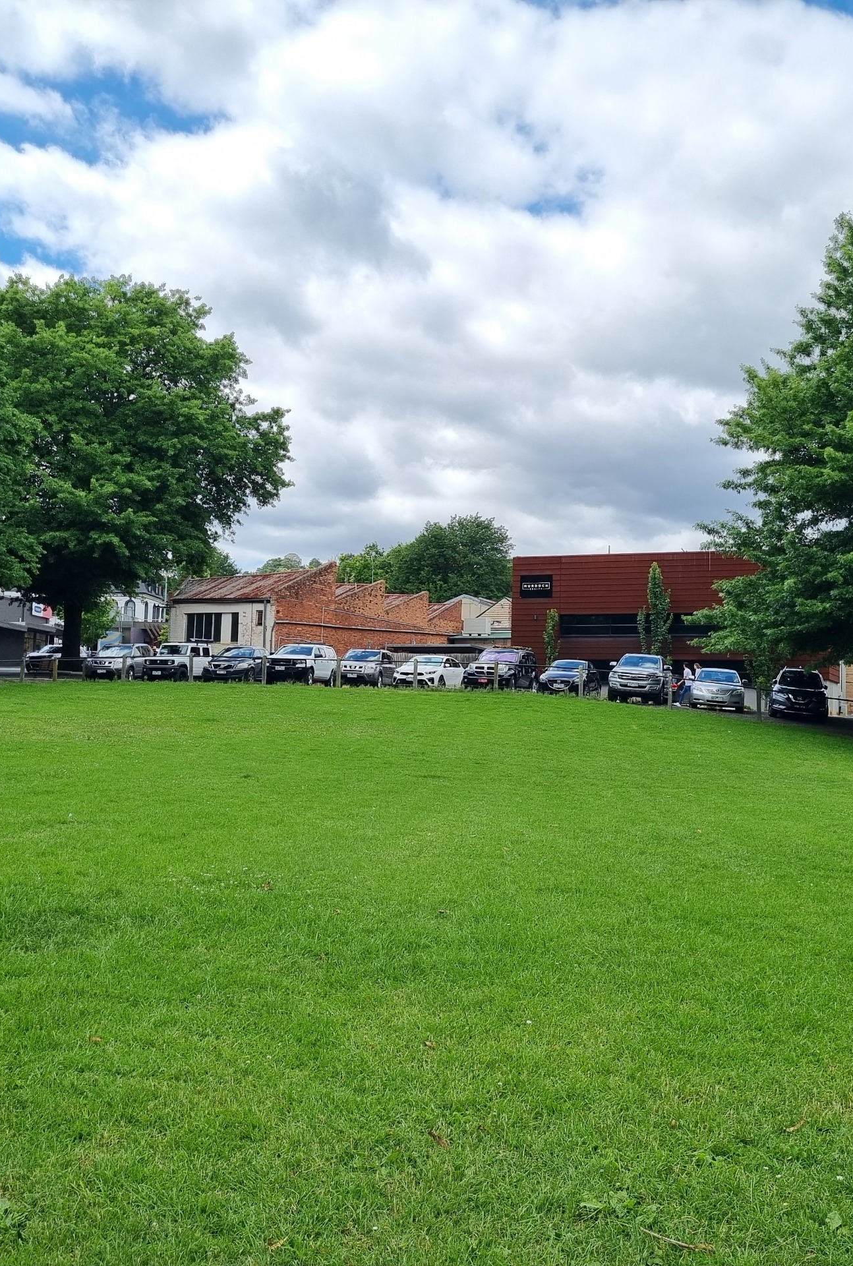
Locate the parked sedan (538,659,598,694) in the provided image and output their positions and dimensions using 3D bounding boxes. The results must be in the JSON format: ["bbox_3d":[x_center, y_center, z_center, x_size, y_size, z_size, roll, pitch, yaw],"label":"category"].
[{"bbox_3d":[5.760,1.843,50.796,1.700,1.500,4.150,2,0,15],"label":"parked sedan"}]

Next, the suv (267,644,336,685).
[{"bbox_3d":[-4.985,1.331,51.583,1.830,1.820,5.200,0,-3,12],"label":"suv"}]

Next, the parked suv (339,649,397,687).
[{"bbox_3d":[-2.383,1.494,52.045,1.770,1.690,4.500,0,-3,11],"label":"parked suv"}]

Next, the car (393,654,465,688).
[{"bbox_3d":[0.190,1.552,48.695,1.800,1.440,4.550,0,-3,18],"label":"car"}]

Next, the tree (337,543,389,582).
[{"bbox_3d":[-5.767,-2.505,112.000,6.000,11.184,6.000,0,0,0],"label":"tree"}]

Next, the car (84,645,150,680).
[{"bbox_3d":[-13.857,1.375,57.295,1.780,1.700,4.580,0,0,4],"label":"car"}]

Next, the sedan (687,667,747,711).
[{"bbox_3d":[10.364,2.010,44.977,1.820,1.470,4.820,0,-3,13],"label":"sedan"}]

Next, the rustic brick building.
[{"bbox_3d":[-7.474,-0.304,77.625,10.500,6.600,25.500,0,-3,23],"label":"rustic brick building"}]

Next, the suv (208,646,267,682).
[{"bbox_3d":[-8.687,1.504,58.195,1.880,1.700,4.620,0,0,7],"label":"suv"}]

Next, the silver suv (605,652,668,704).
[{"bbox_3d":[8.241,1.758,49.495,1.870,1.840,4.900,3,0,13],"label":"silver suv"}]

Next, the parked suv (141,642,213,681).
[{"bbox_3d":[-10.182,1.236,52.707,1.650,1.770,3.550,0,-3,20],"label":"parked suv"}]

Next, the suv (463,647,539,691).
[{"bbox_3d":[2.919,1.397,48.524,1.860,1.740,4.850,0,-3,19],"label":"suv"}]

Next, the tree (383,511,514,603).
[{"bbox_3d":[1.974,-3.828,115.000,11.800,13.995,11.800,0,0,0],"label":"tree"}]

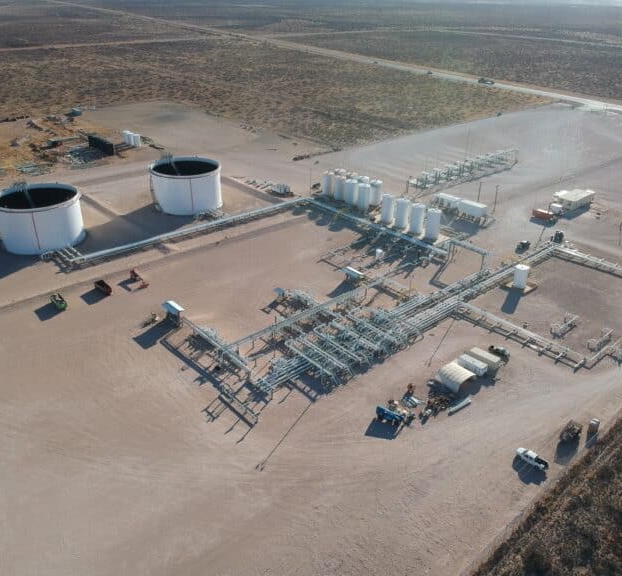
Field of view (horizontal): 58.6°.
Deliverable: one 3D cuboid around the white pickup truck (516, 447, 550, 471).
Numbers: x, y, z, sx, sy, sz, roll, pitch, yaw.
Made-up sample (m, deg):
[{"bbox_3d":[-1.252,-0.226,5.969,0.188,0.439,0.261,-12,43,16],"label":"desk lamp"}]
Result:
[{"bbox_3d":[44.747,34.521,112.272,5.700,1.860,1.980,24,35,32],"label":"white pickup truck"}]

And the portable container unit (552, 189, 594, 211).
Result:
[{"bbox_3d":[103.120,-35.070,217.960,14.820,3.590,9.060,-18,35,-30],"label":"portable container unit"}]

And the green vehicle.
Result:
[{"bbox_3d":[-67.220,3.940,147.790,2.420,1.850,5.900,-21,36,-33],"label":"green vehicle"}]

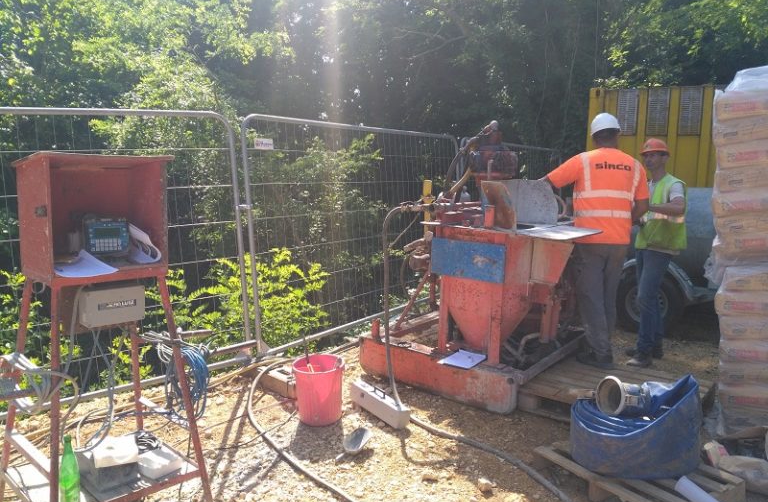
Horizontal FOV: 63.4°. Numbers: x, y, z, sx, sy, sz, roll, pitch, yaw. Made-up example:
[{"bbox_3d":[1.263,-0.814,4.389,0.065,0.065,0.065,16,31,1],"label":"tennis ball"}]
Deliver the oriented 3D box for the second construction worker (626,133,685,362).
[{"bbox_3d":[2.206,0.005,5.009,0.440,1.790,0.500,-6,10,-34],"label":"second construction worker"}]

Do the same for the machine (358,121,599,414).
[{"bbox_3d":[0.878,-0.029,4.796,1.560,1.920,1.480,7,11,38],"label":"machine"}]

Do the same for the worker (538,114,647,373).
[{"bbox_3d":[1.539,-0.076,4.499,0.740,1.820,0.480,-1,9,-7],"label":"worker"}]

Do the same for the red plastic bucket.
[{"bbox_3d":[-0.411,0.884,3.929,0.320,0.370,0.320,0,8,0],"label":"red plastic bucket"}]

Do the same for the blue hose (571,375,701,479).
[{"bbox_3d":[1.300,0.855,3.211,0.640,0.360,0.640,-3,9,-21],"label":"blue hose"}]

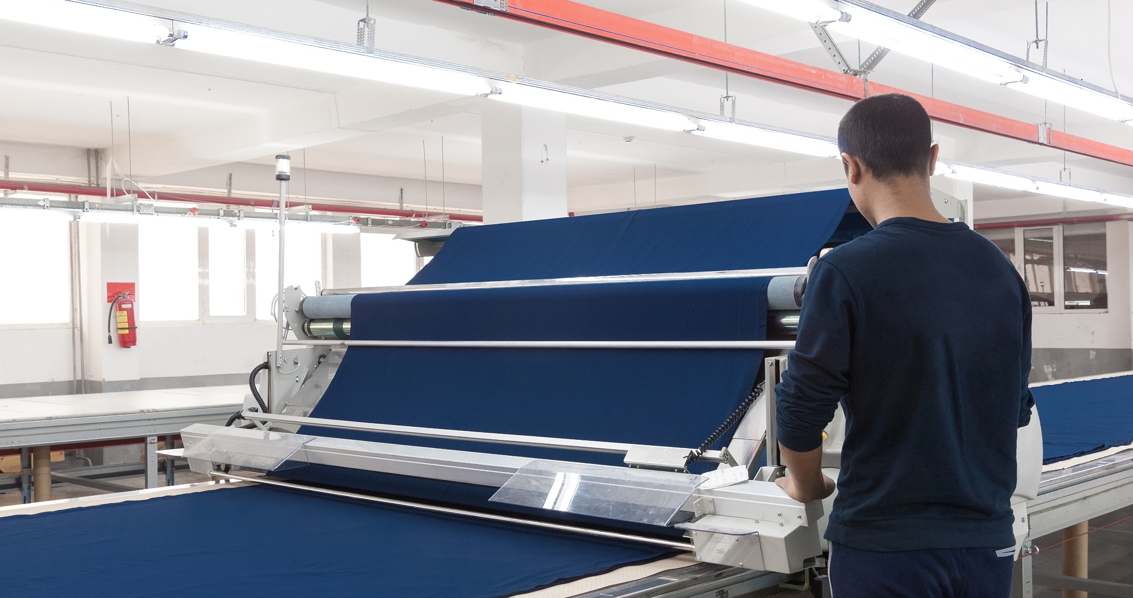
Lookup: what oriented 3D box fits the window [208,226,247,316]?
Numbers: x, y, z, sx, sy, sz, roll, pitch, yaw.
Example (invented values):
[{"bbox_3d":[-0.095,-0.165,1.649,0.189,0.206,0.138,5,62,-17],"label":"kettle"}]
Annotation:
[{"bbox_3d":[-3.372,-0.280,11.270,0.427,0.913,0.090,0,-1,-45],"label":"window"}]

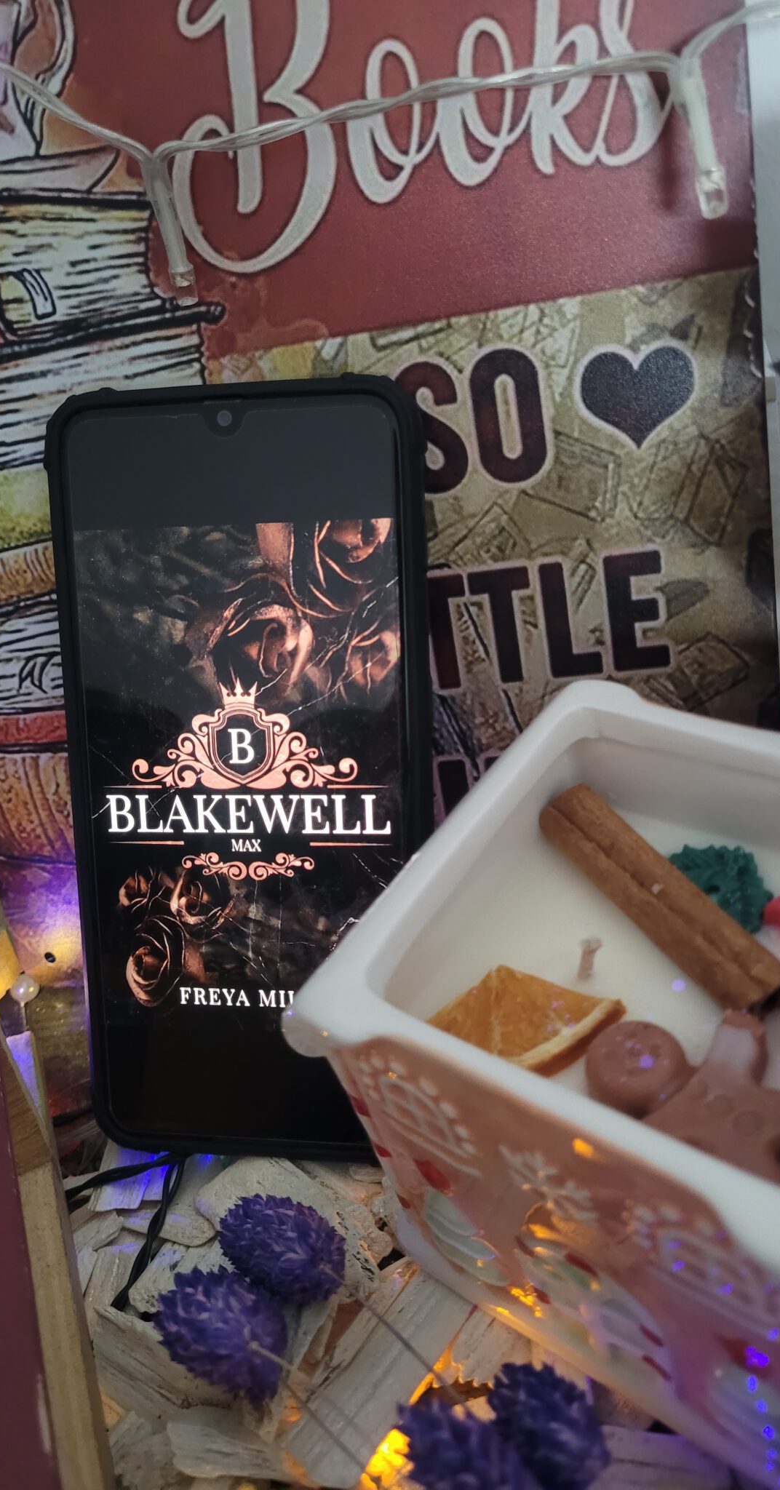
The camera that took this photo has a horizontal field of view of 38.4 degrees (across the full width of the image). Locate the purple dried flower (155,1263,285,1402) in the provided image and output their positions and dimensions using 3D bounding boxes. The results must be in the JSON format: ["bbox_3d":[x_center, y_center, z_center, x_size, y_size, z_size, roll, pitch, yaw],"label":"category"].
[{"bbox_3d":[-0.032,0.113,0.214,0.027,0.022,0.022,9,39,40],"label":"purple dried flower"}]

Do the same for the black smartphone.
[{"bbox_3d":[-0.029,0.009,0.245,0.080,0.167,0.012,0,8,9],"label":"black smartphone"}]

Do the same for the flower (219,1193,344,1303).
[{"bbox_3d":[-0.022,0.102,0.227,0.027,0.021,0.021,25,49,37],"label":"flower"}]

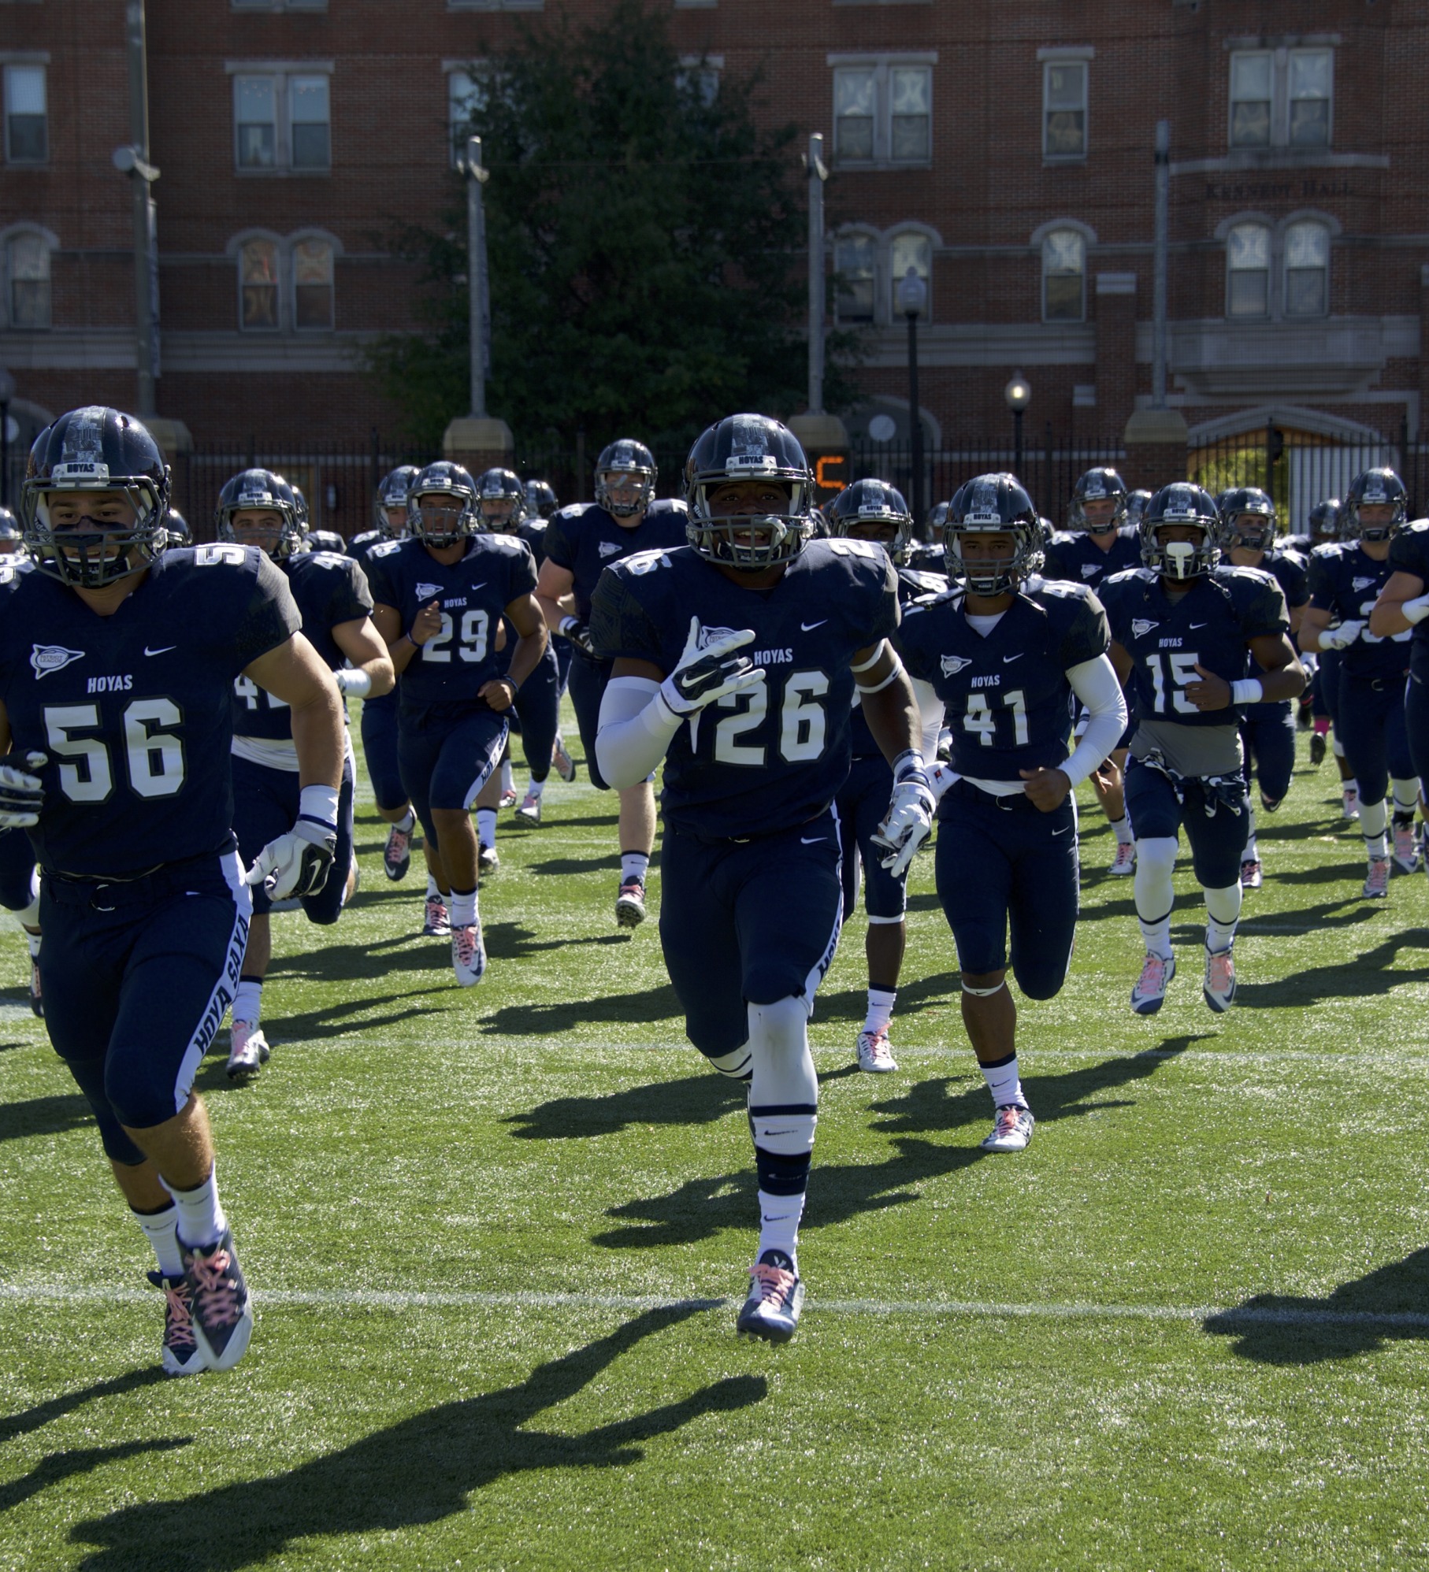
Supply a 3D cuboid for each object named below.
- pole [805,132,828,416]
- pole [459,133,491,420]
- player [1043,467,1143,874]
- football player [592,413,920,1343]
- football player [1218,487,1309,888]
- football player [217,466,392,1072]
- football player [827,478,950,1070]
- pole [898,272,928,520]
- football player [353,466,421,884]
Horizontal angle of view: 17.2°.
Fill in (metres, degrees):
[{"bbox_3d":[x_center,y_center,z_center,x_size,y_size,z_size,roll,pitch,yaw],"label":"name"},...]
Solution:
[{"bbox_3d":[1.354,-6.804,63.102,0.300,3.850,0.300,0,3,0],"label":"pole"},{"bbox_3d":[-3.189,-6.779,63.102,0.360,3.850,0.360,0,3,0],"label":"pole"},{"bbox_3d":[1.695,-0.513,21.000,0.660,1.805,0.750,0,3,3],"label":"player"},{"bbox_3d":[0.081,0.158,9.199,0.640,1.755,0.950,0,3,-5],"label":"football player"},{"bbox_3d":[2.312,-0.428,20.500,0.620,1.746,0.850,0,3,0],"label":"football player"},{"bbox_3d":[-1.325,-0.063,14.149,0.700,1.785,0.950,0,3,-2],"label":"football player"},{"bbox_3d":[0.464,-0.031,13.400,0.660,1.681,0.750,0,3,3],"label":"football player"},{"bbox_3d":[2.899,-4.939,69.138,0.420,5.200,0.420,0,3,0],"label":"pole"},{"bbox_3d":[-1.228,-0.349,18.649,0.620,1.825,0.850,0,3,2],"label":"football player"}]

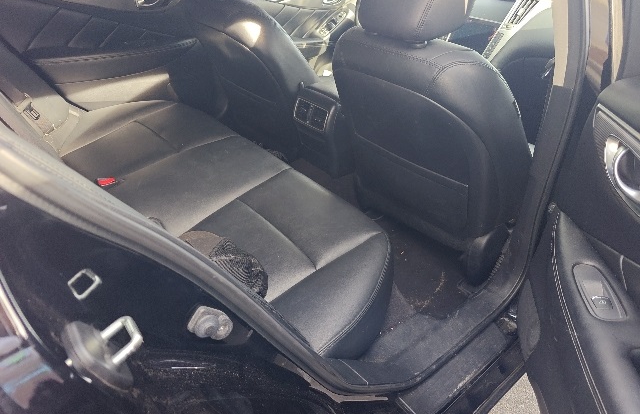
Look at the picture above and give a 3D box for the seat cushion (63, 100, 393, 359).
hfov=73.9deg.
[{"bbox_3d":[-0.365,-0.016,1.217,0.510,0.208,1.295,-27,43,-31],"label":"seat cushion"}]

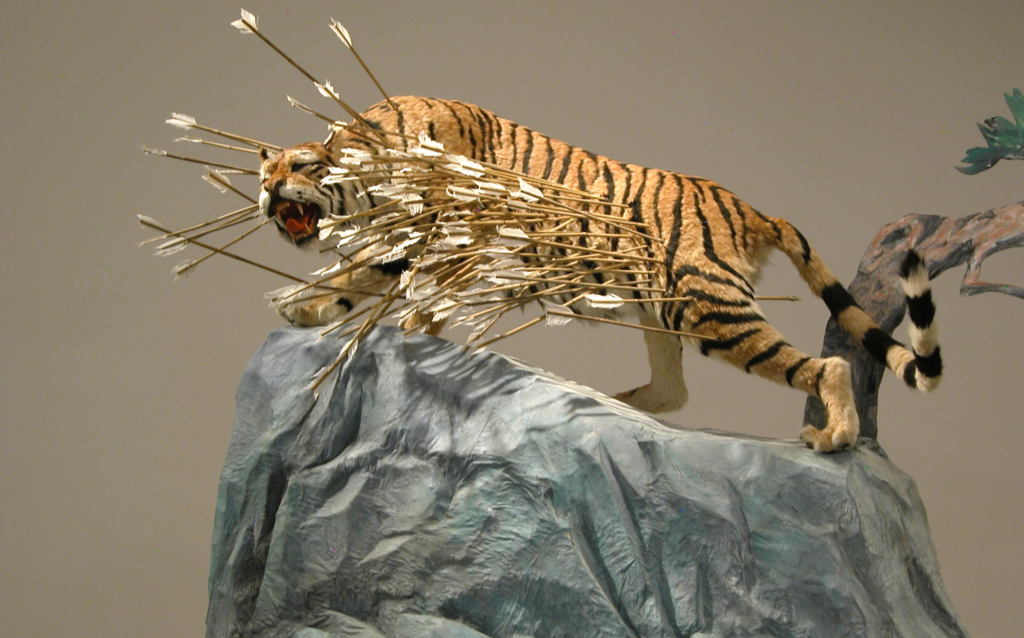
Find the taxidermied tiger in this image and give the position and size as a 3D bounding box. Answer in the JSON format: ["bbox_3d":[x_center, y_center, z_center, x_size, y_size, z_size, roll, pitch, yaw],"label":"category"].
[{"bbox_3d":[0.264,-0.121,6.500,1.980,0.710,0.520,14,-9,-10],"label":"taxidermied tiger"}]

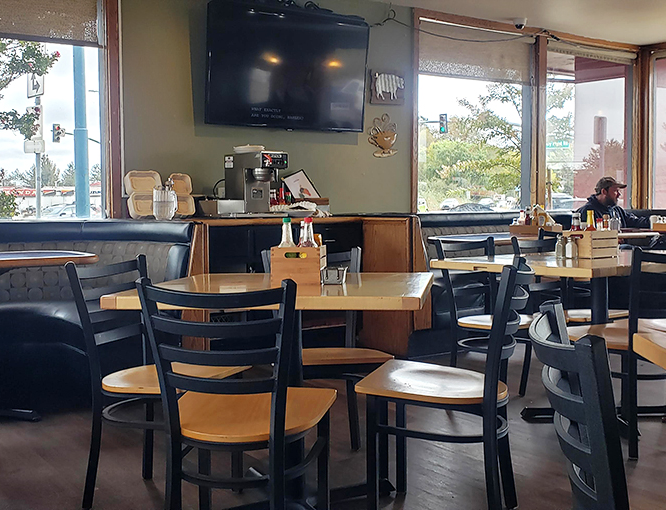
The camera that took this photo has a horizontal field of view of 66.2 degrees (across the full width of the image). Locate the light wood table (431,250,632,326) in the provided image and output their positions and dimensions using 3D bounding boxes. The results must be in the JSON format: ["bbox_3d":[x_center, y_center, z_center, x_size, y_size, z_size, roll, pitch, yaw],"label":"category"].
[{"bbox_3d":[1.189,0.387,2.462,1.180,0.757,0.770,-4,4,-34],"label":"light wood table"}]

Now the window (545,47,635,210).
[{"bbox_3d":[2.540,-1.223,4.999,1.205,1.570,0.100,-3,4,-22],"label":"window"}]

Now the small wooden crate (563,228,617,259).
[{"bbox_3d":[1.227,-0.051,2.445,0.200,0.120,0.134,-4,4,-34],"label":"small wooden crate"}]

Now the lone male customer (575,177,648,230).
[{"bbox_3d":[2.635,-0.055,4.587,0.800,1.298,0.520,0,4,25],"label":"lone male customer"}]

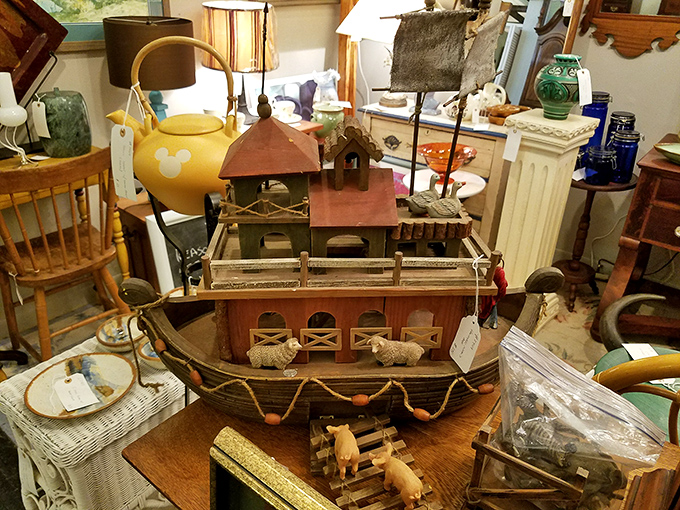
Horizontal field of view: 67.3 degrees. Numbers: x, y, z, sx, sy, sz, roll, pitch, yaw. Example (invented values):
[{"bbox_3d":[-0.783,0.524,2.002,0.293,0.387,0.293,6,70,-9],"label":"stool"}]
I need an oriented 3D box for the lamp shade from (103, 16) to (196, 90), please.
[{"bbox_3d":[-0.768,-0.821,2.080,0.345,0.245,0.345,2,28,0],"label":"lamp shade"}]

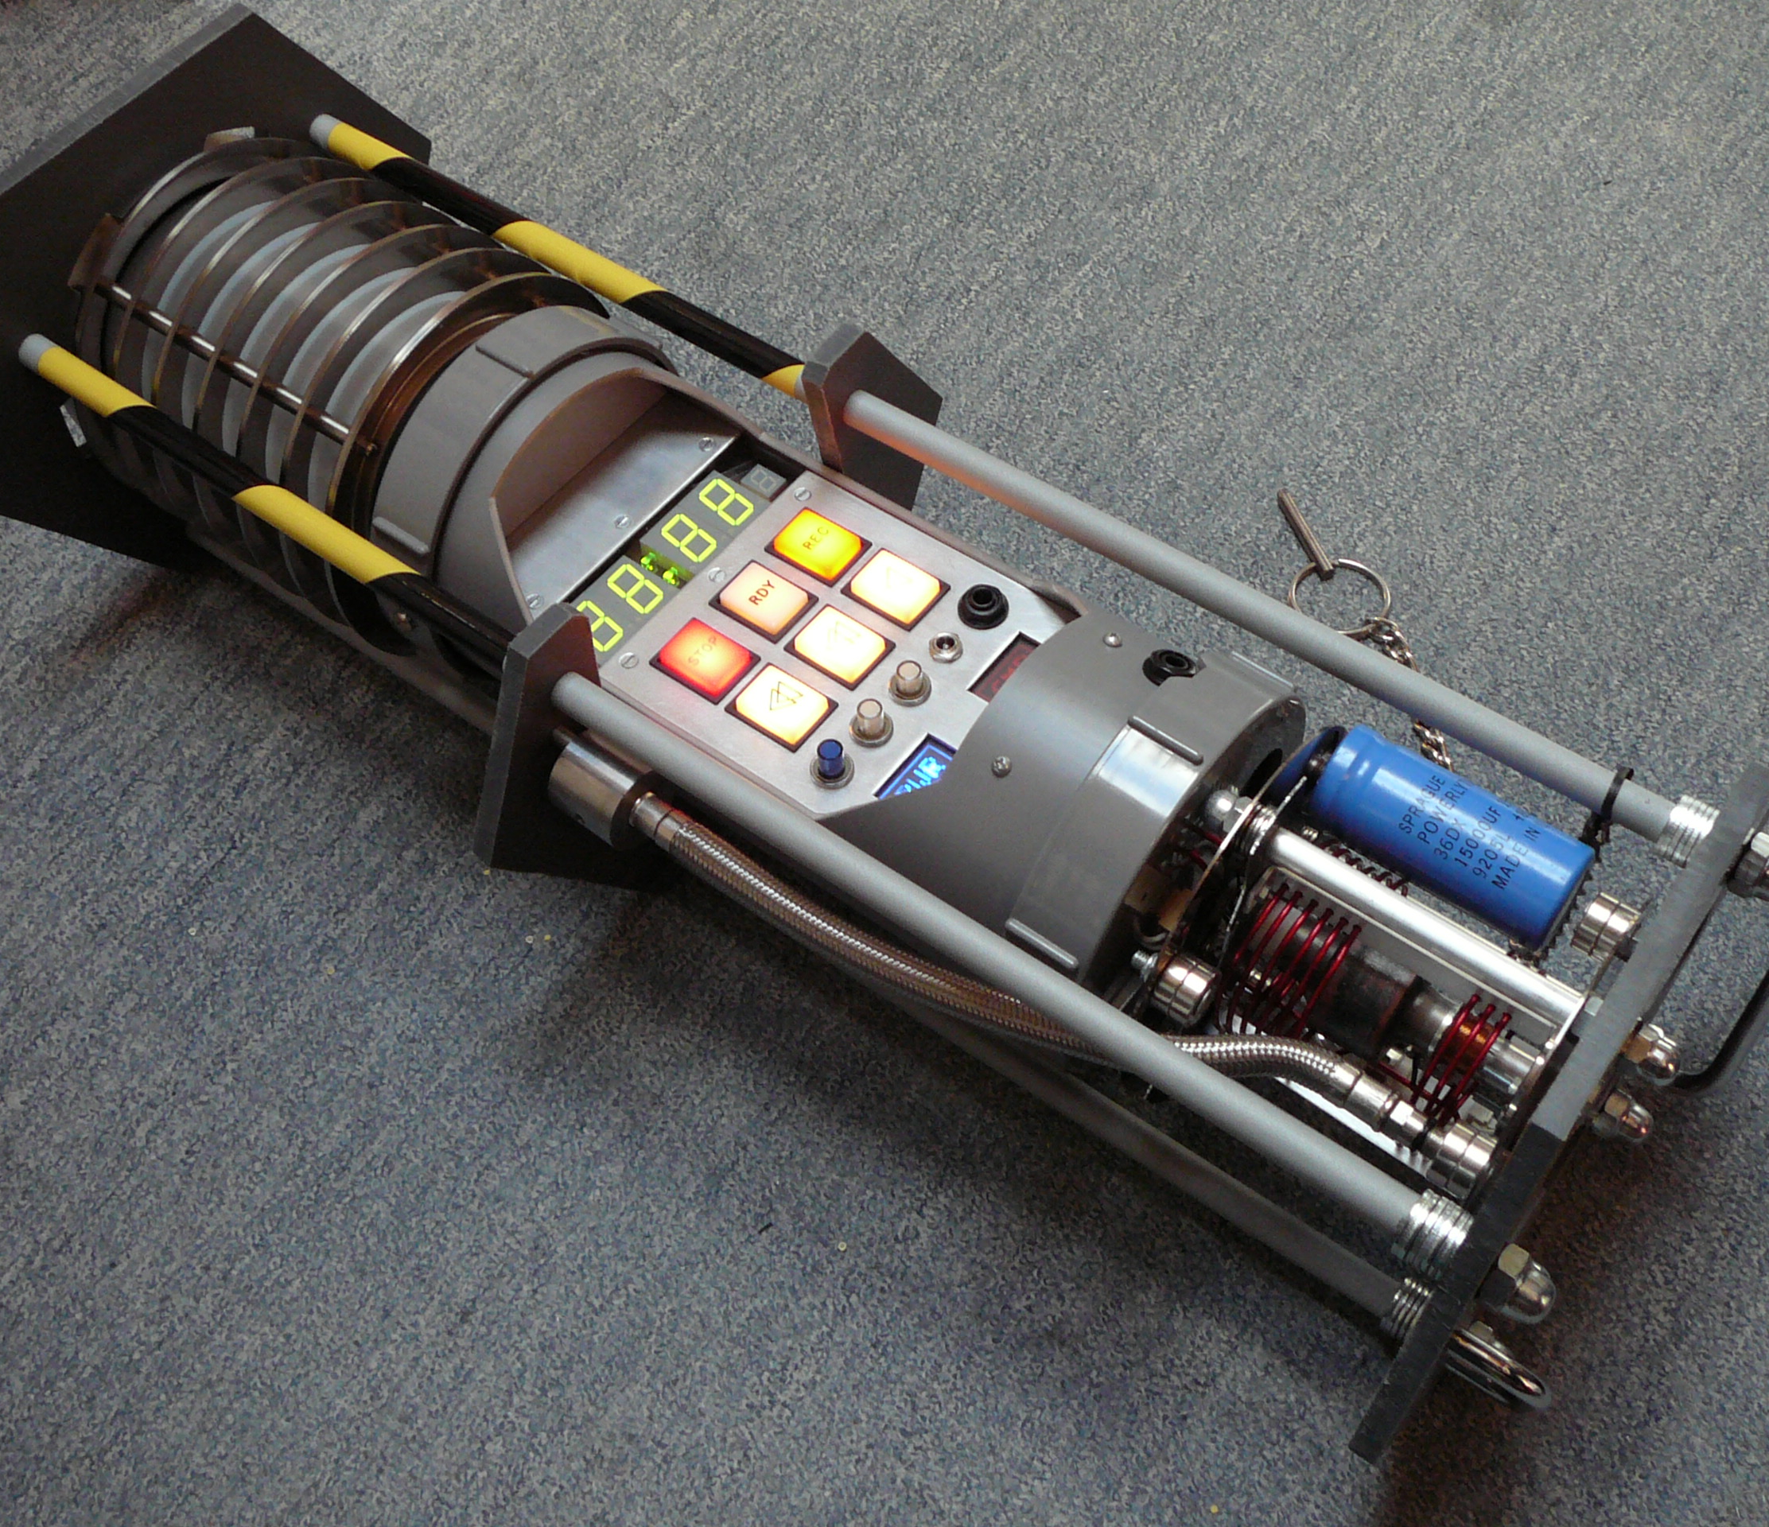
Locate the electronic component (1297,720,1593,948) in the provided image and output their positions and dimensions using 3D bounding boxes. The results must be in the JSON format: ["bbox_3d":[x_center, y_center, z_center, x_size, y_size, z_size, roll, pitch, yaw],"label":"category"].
[{"bbox_3d":[0.172,0.022,0.629,0.079,0.035,0.035,31,64,22],"label":"electronic component"}]

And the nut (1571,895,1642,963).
[{"bbox_3d":[0.173,0.040,0.496,0.010,0.015,0.015,31,64,23],"label":"nut"}]

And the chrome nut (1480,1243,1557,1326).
[{"bbox_3d":[0.163,0.134,0.528,0.017,0.017,0.017,31,64,22],"label":"chrome nut"}]

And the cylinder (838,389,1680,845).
[{"bbox_3d":[0.109,-0.053,0.658,0.298,0.013,0.013,31,64,22],"label":"cylinder"}]

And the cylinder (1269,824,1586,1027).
[{"bbox_3d":[0.122,0.036,0.478,0.080,0.008,0.008,31,64,23],"label":"cylinder"}]

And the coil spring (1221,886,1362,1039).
[{"bbox_3d":[0.125,0.061,0.634,0.029,0.042,0.042,31,64,22],"label":"coil spring"}]

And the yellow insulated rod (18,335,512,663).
[{"bbox_3d":[-0.175,-0.075,0.587,0.214,0.010,0.010,31,64,23],"label":"yellow insulated rod"}]

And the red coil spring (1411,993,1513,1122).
[{"bbox_3d":[0.171,0.088,0.611,0.014,0.037,0.037,31,64,22],"label":"red coil spring"}]

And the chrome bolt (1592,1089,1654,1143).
[{"bbox_3d":[0.177,0.085,0.493,0.012,0.011,0.011,31,64,23],"label":"chrome bolt"}]

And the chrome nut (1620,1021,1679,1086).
[{"bbox_3d":[0.205,0.078,0.553,0.015,0.014,0.014,31,64,22],"label":"chrome nut"}]

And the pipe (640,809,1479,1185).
[{"bbox_3d":[0.033,0.053,0.512,0.237,0.015,0.034,21,93,23],"label":"pipe"}]

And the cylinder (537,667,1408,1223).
[{"bbox_3d":[0.019,0.049,0.597,0.298,0.013,0.013,31,64,22],"label":"cylinder"}]

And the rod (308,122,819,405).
[{"bbox_3d":[-0.100,-0.158,0.635,0.215,0.010,0.010,31,64,23],"label":"rod"}]

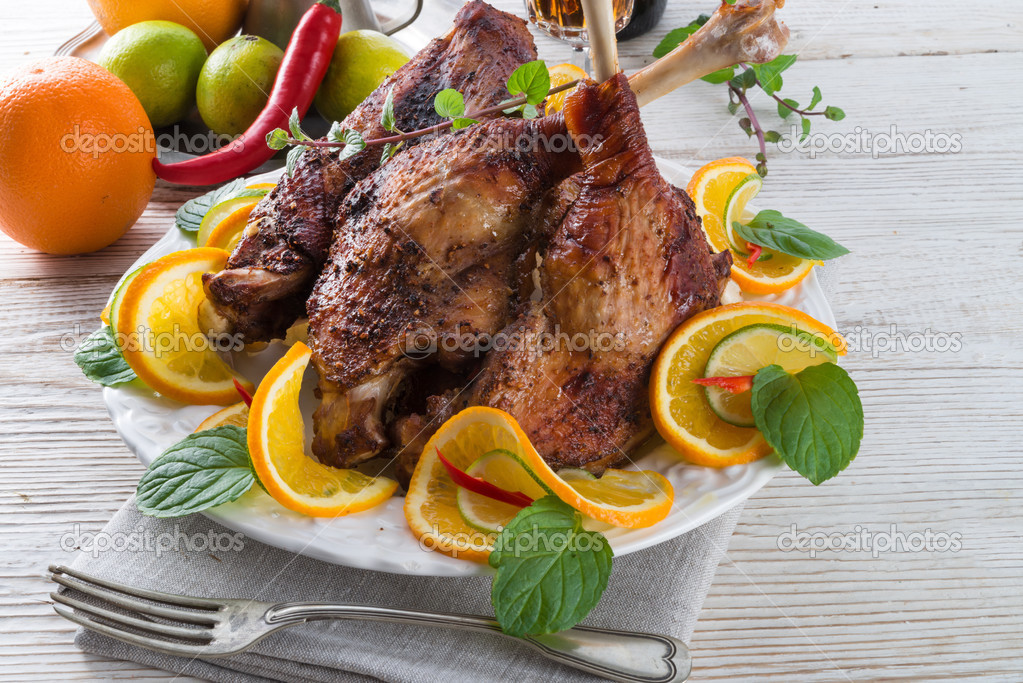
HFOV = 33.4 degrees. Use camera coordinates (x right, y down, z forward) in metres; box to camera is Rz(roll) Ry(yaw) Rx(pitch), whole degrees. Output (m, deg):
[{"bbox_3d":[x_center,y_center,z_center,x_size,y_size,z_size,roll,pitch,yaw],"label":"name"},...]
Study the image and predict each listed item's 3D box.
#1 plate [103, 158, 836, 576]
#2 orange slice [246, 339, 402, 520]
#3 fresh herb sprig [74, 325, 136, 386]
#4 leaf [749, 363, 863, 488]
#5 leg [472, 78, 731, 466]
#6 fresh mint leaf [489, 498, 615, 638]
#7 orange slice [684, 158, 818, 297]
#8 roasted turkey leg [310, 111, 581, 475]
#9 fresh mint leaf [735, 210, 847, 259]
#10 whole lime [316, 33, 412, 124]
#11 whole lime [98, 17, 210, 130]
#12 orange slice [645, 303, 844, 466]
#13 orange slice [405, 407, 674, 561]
[{"bbox_3d":[-0.016,-0.001,0.687,0.290,0.027,0.290,-1,37,0],"label":"plate"},{"bbox_3d":[-0.069,0.034,0.607,0.055,0.042,0.042,-17,40,-20],"label":"orange slice"},{"bbox_3d":[-0.154,0.006,0.659,0.036,0.013,0.030,-18,47,0],"label":"fresh herb sprig"},{"bbox_3d":[0.102,0.029,0.587,0.037,0.011,0.043,-1,60,-8],"label":"leaf"},{"bbox_3d":[0.033,-0.024,0.638,0.084,0.066,0.172,4,58,6],"label":"leg"},{"bbox_3d":[0.013,0.074,0.560,0.041,0.015,0.046,4,59,3],"label":"fresh mint leaf"},{"bbox_3d":[0.097,-0.046,0.690,0.053,0.024,0.055,9,77,-7],"label":"orange slice"},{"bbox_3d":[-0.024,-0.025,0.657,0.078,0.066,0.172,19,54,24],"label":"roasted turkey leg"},{"bbox_3d":[0.112,-0.042,0.681,0.046,0.012,0.023,13,53,7],"label":"fresh mint leaf"},{"bbox_3d":[-0.072,-0.128,0.825,0.047,0.044,0.045,0,37,0],"label":"whole lime"},{"bbox_3d":[-0.174,-0.130,0.828,0.053,0.051,0.053,-1,37,0],"label":"whole lime"},{"bbox_3d":[0.085,0.017,0.626,0.076,0.024,0.066,4,59,-3],"label":"orange slice"},{"bbox_3d":[0.009,0.050,0.591,0.090,0.036,0.042,-4,37,-4],"label":"orange slice"}]

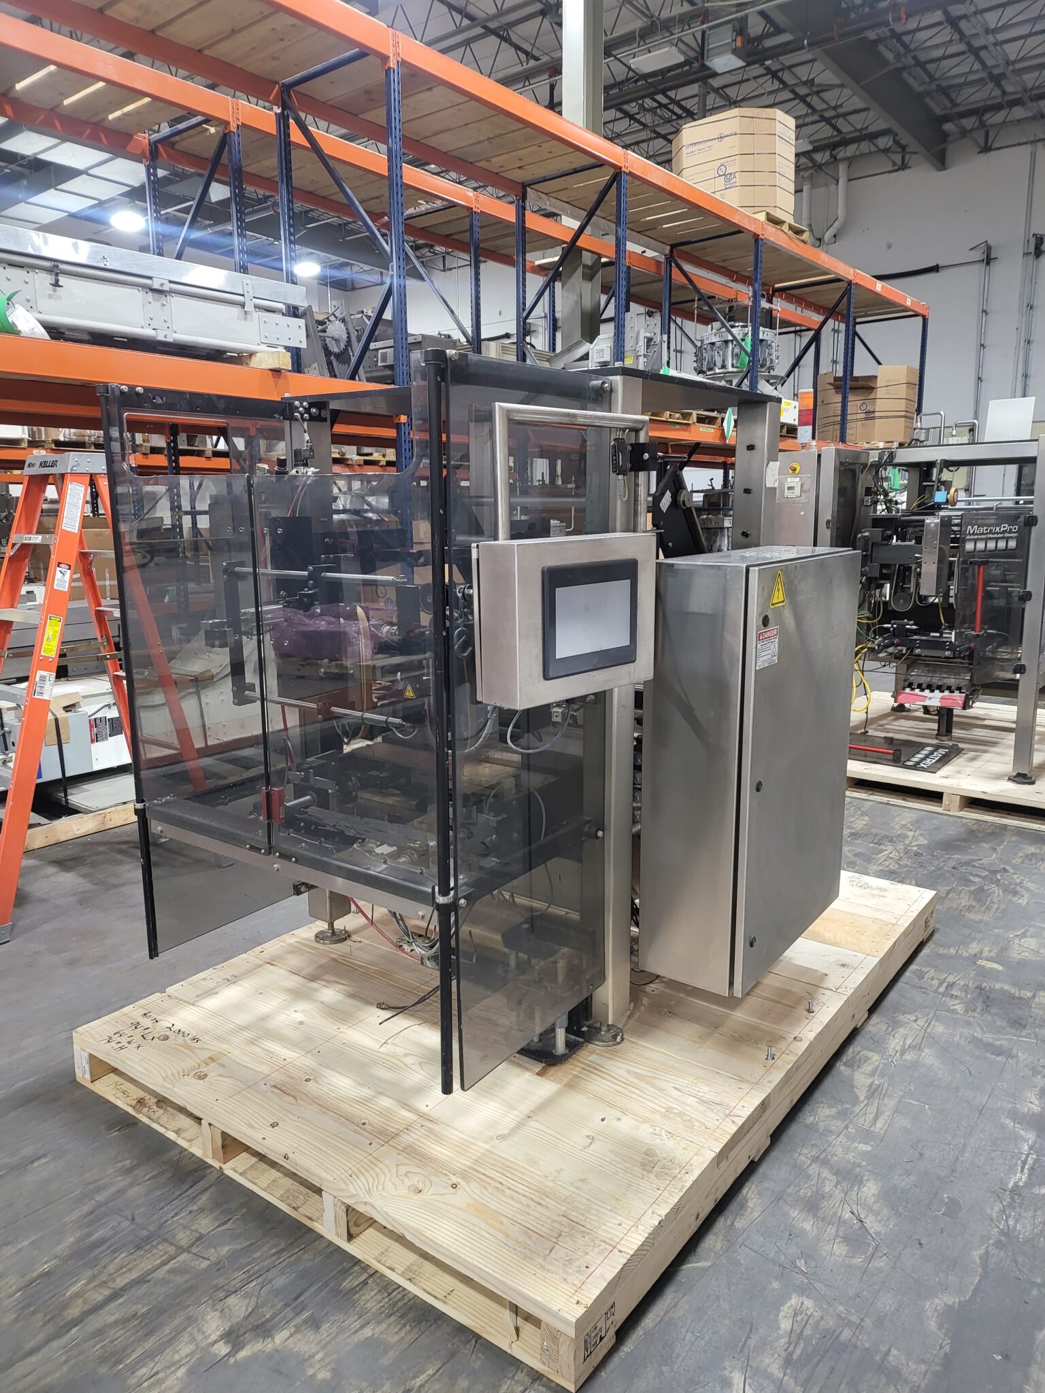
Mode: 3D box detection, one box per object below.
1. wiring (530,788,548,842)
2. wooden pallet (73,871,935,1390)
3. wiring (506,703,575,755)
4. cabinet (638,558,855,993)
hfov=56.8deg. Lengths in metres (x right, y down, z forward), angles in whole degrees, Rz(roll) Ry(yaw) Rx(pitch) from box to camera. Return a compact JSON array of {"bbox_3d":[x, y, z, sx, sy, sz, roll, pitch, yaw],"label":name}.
[{"bbox_3d":[0.043,0.301,2.450,0.040,0.135,0.050,7,13,36],"label":"wiring"},{"bbox_3d":[0.156,0.895,3.145,1.652,0.145,2.438,7,13,36],"label":"wooden pallet"},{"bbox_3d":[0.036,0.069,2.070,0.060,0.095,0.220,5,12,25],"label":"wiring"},{"bbox_3d":[0.667,0.152,2.767,0.296,1.098,0.803,7,13,35],"label":"cabinet"}]

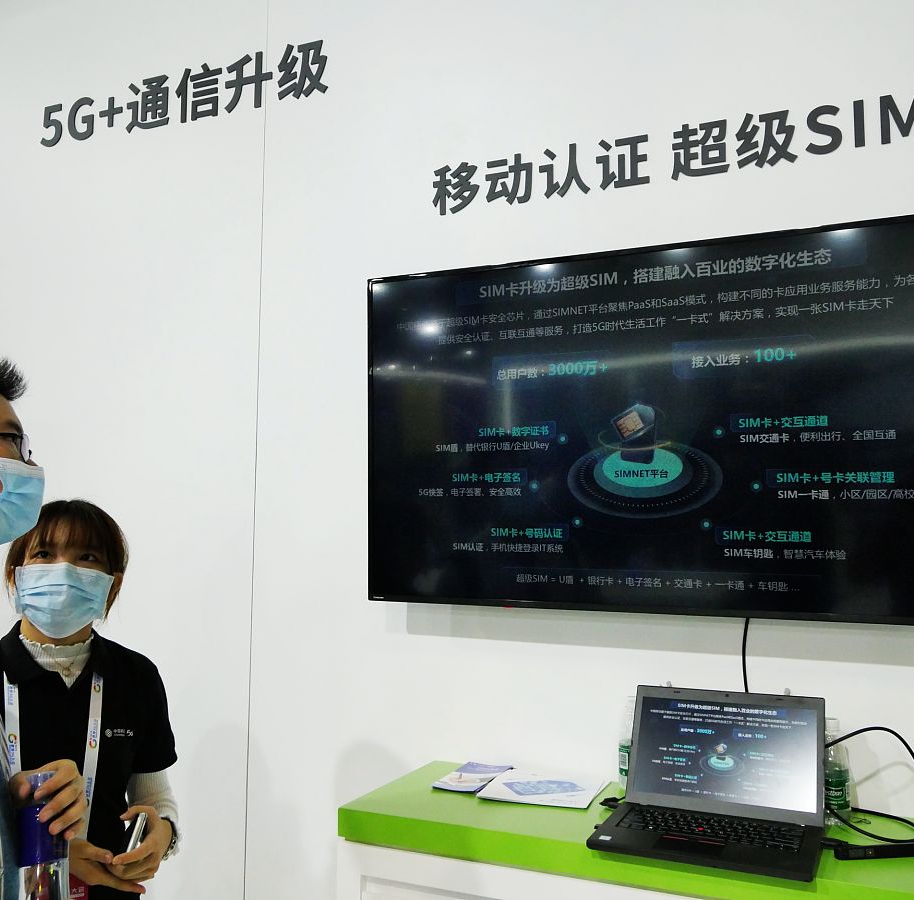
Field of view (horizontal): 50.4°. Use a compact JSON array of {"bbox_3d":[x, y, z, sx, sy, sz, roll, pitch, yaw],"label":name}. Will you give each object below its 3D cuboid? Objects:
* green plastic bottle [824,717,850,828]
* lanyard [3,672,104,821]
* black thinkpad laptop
[{"bbox_3d":[0.671,0.573,1.740,0.061,0.179,0.061,-2,-5,25],"label":"green plastic bottle"},{"bbox_3d":[-0.611,0.455,1.470,0.150,0.260,0.100,3,-5,-31],"label":"lanyard"},{"bbox_3d":[0.434,0.543,1.639,0.337,0.218,0.321,-2,-5,25],"label":"black thinkpad laptop"}]

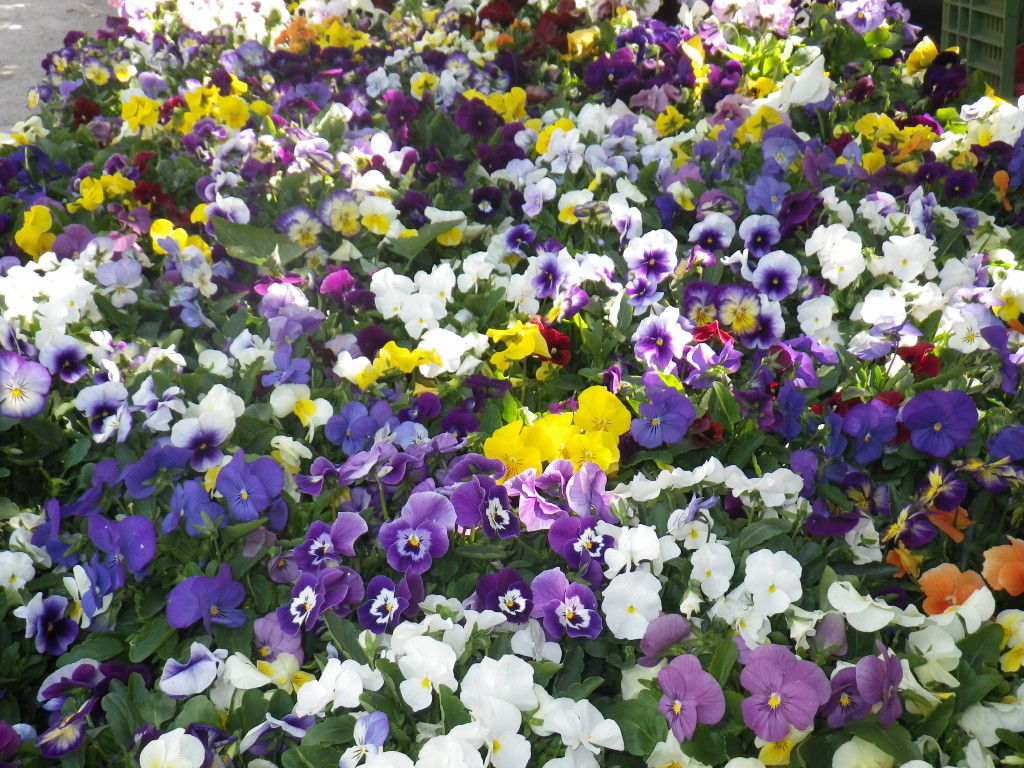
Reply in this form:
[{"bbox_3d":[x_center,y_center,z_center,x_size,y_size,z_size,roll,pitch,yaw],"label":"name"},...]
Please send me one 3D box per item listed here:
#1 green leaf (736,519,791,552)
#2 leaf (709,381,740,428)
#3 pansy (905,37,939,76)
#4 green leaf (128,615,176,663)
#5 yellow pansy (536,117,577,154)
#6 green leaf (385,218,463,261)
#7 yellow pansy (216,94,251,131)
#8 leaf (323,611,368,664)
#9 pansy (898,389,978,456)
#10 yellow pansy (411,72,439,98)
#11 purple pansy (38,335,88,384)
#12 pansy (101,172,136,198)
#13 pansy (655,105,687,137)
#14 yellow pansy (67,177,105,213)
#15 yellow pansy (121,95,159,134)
[{"bbox_3d":[0.203,0.122,0.811,0.053,0.012,0.028,-30,51,-8],"label":"green leaf"},{"bbox_3d":[0.200,0.019,0.945,0.027,0.014,0.047,-11,74,20],"label":"leaf"},{"bbox_3d":[0.537,-0.428,1.320,0.030,0.054,0.050,34,54,21],"label":"pansy"},{"bbox_3d":[-0.298,0.211,0.834,0.028,0.012,0.058,16,41,24],"label":"green leaf"},{"bbox_3d":[0.058,-0.321,1.310,0.054,0.024,0.052,3,73,14],"label":"yellow pansy"},{"bbox_3d":[-0.111,-0.183,1.285,0.095,0.022,0.038,-34,46,-21],"label":"green leaf"},{"bbox_3d":[-0.464,-0.450,1.669,0.061,0.061,0.022,-19,10,-20],"label":"yellow pansy"},{"bbox_3d":[-0.110,0.167,0.662,0.021,0.010,0.046,-31,66,-27],"label":"leaf"},{"bbox_3d":[0.343,0.033,0.809,0.064,0.054,0.022,5,-5,15],"label":"pansy"},{"bbox_3d":[-0.127,-0.433,1.460,0.042,0.041,0.020,-8,21,0],"label":"yellow pansy"},{"bbox_3d":[-0.497,-0.027,1.114,0.054,0.055,0.022,-12,10,-30],"label":"purple pansy"},{"bbox_3d":[-0.469,-0.236,1.198,0.039,0.032,0.026,-2,21,-2],"label":"pansy"},{"bbox_3d":[0.226,-0.375,1.432,0.044,0.044,0.022,-1,21,3],"label":"pansy"},{"bbox_3d":[-0.499,-0.222,1.178,0.042,0.040,0.028,29,27,34],"label":"yellow pansy"},{"bbox_3d":[-0.563,-0.407,1.520,0.055,0.030,0.056,-8,69,0],"label":"yellow pansy"}]

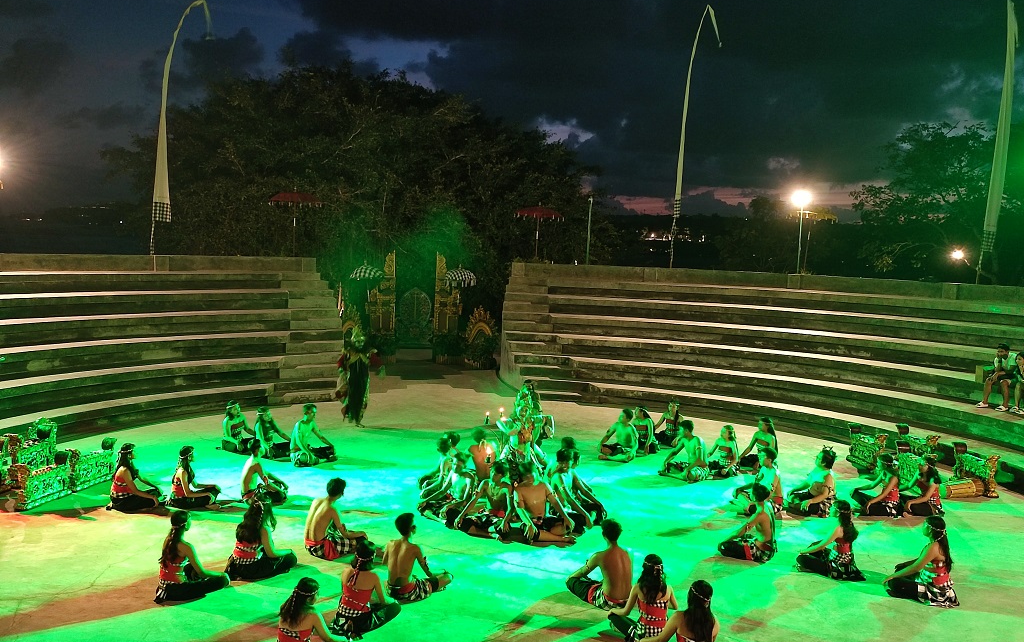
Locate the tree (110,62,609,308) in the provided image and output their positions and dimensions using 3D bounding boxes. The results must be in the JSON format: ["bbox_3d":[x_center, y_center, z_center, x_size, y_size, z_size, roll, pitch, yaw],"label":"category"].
[{"bbox_3d":[-6.077,-4.752,28.000,17.600,9.600,14.500,1,7,-8],"label":"tree"}]

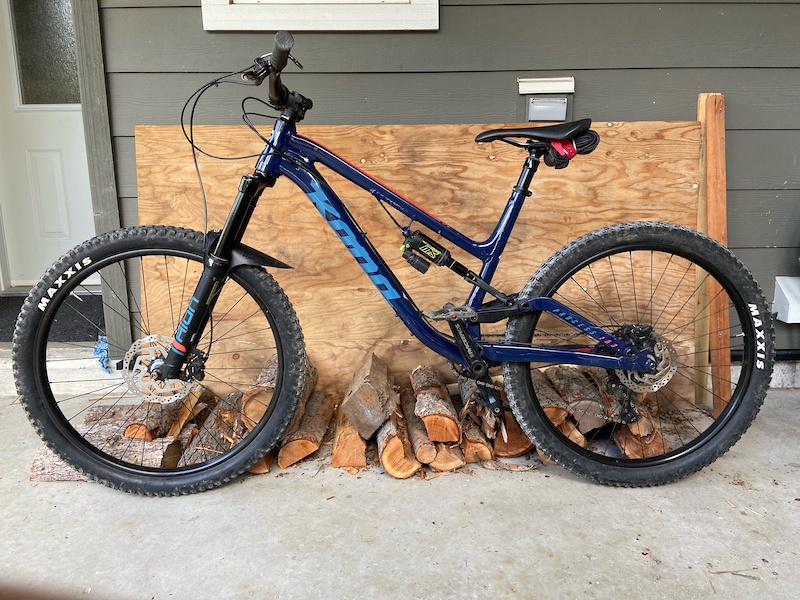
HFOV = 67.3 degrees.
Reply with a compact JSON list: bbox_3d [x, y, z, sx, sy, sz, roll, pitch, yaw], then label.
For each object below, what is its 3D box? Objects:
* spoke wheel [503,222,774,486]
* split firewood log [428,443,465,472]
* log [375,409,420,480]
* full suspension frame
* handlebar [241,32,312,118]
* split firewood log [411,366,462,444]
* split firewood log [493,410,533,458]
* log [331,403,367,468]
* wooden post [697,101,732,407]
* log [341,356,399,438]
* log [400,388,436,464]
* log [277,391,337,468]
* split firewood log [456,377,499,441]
[{"bbox_3d":[0.622,0.149,1.561,0.703,0.703,0.062,-1,8,-2],"label":"spoke wheel"},{"bbox_3d":[0.117,0.403,1.868,0.100,0.075,0.380,-2,12,-5],"label":"split firewood log"},{"bbox_3d":[-0.018,0.403,1.879,0.115,0.122,0.400,-2,12,-7],"label":"log"},{"bbox_3d":[0.014,-0.132,1.507,1.260,0.745,0.190,-1,8,-2],"label":"full suspension frame"},{"bbox_3d":[-0.281,-0.516,1.487,0.150,0.105,0.790,-2,9,-8],"label":"handlebar"},{"bbox_3d":[0.108,0.325,1.926,0.115,0.090,0.400,-1,13,-3],"label":"split firewood log"},{"bbox_3d":[0.348,0.367,1.993,0.140,0.142,0.380,0,12,0],"label":"split firewood log"},{"bbox_3d":[-0.131,0.388,1.899,0.098,0.095,0.380,0,12,4],"label":"log"},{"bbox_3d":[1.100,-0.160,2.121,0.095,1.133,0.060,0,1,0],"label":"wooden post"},{"bbox_3d":[-0.088,0.295,1.919,0.140,0.160,0.360,0,9,1],"label":"log"},{"bbox_3d":[0.058,0.392,1.923,0.058,0.058,0.400,-2,15,-6],"label":"log"},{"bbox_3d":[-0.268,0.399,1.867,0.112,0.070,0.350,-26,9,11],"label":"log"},{"bbox_3d":[0.230,0.317,1.897,0.088,0.095,0.320,-1,11,-2],"label":"split firewood log"}]

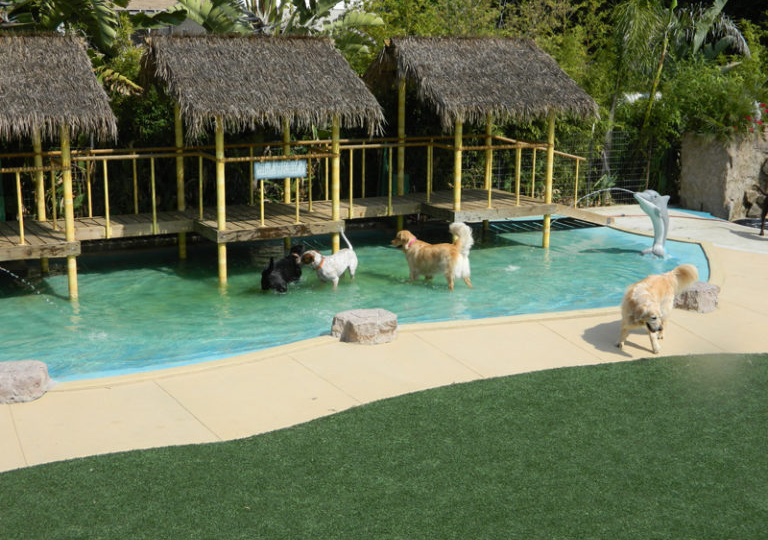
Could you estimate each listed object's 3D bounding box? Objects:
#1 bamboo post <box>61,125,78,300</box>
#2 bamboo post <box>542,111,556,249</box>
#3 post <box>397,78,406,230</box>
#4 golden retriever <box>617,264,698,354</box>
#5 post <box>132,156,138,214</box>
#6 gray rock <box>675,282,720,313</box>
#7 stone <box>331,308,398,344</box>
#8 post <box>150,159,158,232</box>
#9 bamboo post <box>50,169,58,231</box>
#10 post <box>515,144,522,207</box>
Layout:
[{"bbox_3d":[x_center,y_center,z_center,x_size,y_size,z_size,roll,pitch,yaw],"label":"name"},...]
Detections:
[{"bbox_3d":[-3.173,-0.555,10.535,0.086,1.876,0.086,1,12,0],"label":"bamboo post"},{"bbox_3d":[2.191,-1.187,13.831,0.080,1.839,0.080,-6,14,-28],"label":"bamboo post"},{"bbox_3d":[0.238,-1.486,14.190,0.086,2.257,0.086,1,12,0],"label":"post"},{"bbox_3d":[2.506,0.318,9.577,0.420,0.630,0.970,7,14,27],"label":"golden retriever"},{"bbox_3d":[-2.944,-1.005,12.361,0.039,0.762,0.039,1,12,0],"label":"post"},{"bbox_3d":[3.275,0.282,11.004,0.330,0.240,0.385,-8,14,-36],"label":"gray rock"},{"bbox_3d":[-0.177,0.511,9.550,0.560,0.200,0.450,-1,13,-10],"label":"stone"},{"bbox_3d":[-2.595,-0.830,11.746,0.039,0.885,0.039,1,12,0],"label":"post"},{"bbox_3d":[-3.650,-0.798,11.516,0.036,0.735,0.036,-6,14,-28],"label":"bamboo post"},{"bbox_3d":[1.748,-1.218,13.613,0.038,0.786,0.038,-6,14,-28],"label":"post"}]

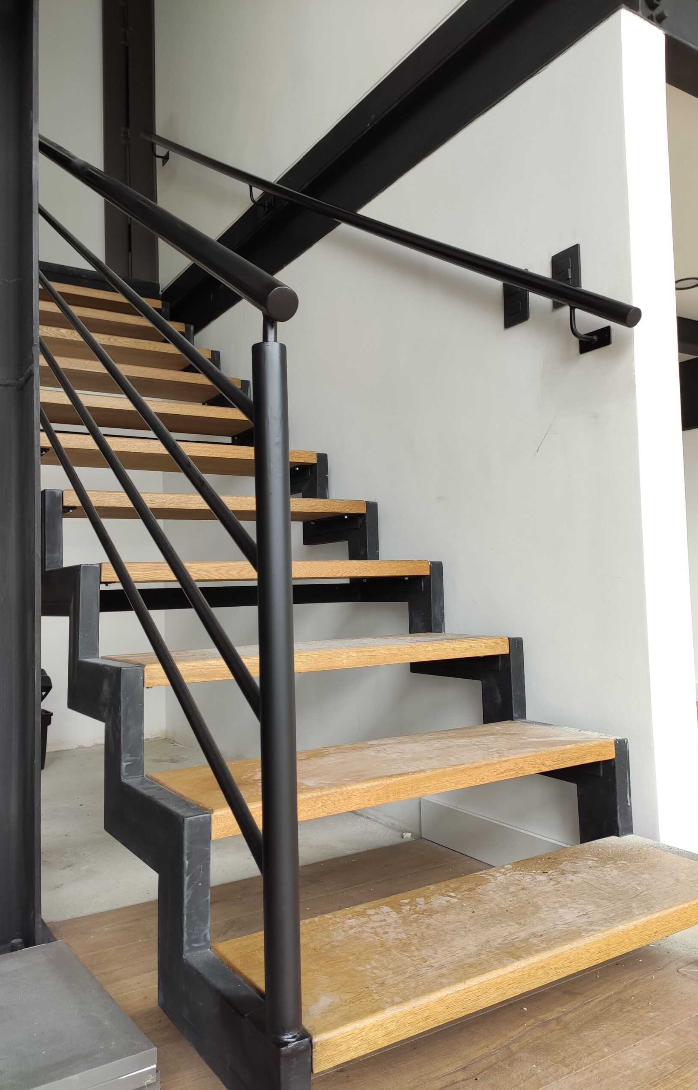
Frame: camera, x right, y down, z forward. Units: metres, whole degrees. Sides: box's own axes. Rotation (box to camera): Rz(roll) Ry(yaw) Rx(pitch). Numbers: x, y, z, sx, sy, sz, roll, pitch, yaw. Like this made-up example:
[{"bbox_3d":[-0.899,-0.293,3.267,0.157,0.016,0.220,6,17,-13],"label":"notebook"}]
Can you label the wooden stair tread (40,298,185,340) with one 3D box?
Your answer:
[{"bbox_3d":[-1.157,-0.949,3.522,0.841,0.038,0.284,0,-4,-32],"label":"wooden stair tread"}]

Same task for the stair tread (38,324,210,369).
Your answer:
[{"bbox_3d":[-1.002,-0.779,3.270,0.841,0.038,0.284,0,-4,-32],"label":"stair tread"}]

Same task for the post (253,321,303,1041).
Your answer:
[{"bbox_3d":[-0.083,0.144,0.944,0.040,0.823,0.040,-2,-3,0],"label":"post"}]

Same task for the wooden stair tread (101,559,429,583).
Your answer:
[{"bbox_3d":[-0.224,0.069,2.010,0.841,0.038,0.284,0,-4,-32],"label":"wooden stair tread"}]

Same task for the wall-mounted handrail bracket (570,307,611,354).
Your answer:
[{"bbox_3d":[0.491,-0.455,1.721,0.079,0.081,0.083,0,-4,-32],"label":"wall-mounted handrail bracket"}]

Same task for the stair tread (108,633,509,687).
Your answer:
[{"bbox_3d":[-0.069,0.239,1.758,0.841,0.038,0.284,0,-4,-32],"label":"stair tread"}]

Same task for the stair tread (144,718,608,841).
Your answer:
[{"bbox_3d":[0.087,0.409,1.507,0.841,0.038,0.284,0,-4,-32],"label":"stair tread"}]

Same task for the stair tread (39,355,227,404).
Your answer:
[{"bbox_3d":[-0.846,-0.610,3.018,0.841,0.038,0.284,0,-4,-32],"label":"stair tread"}]

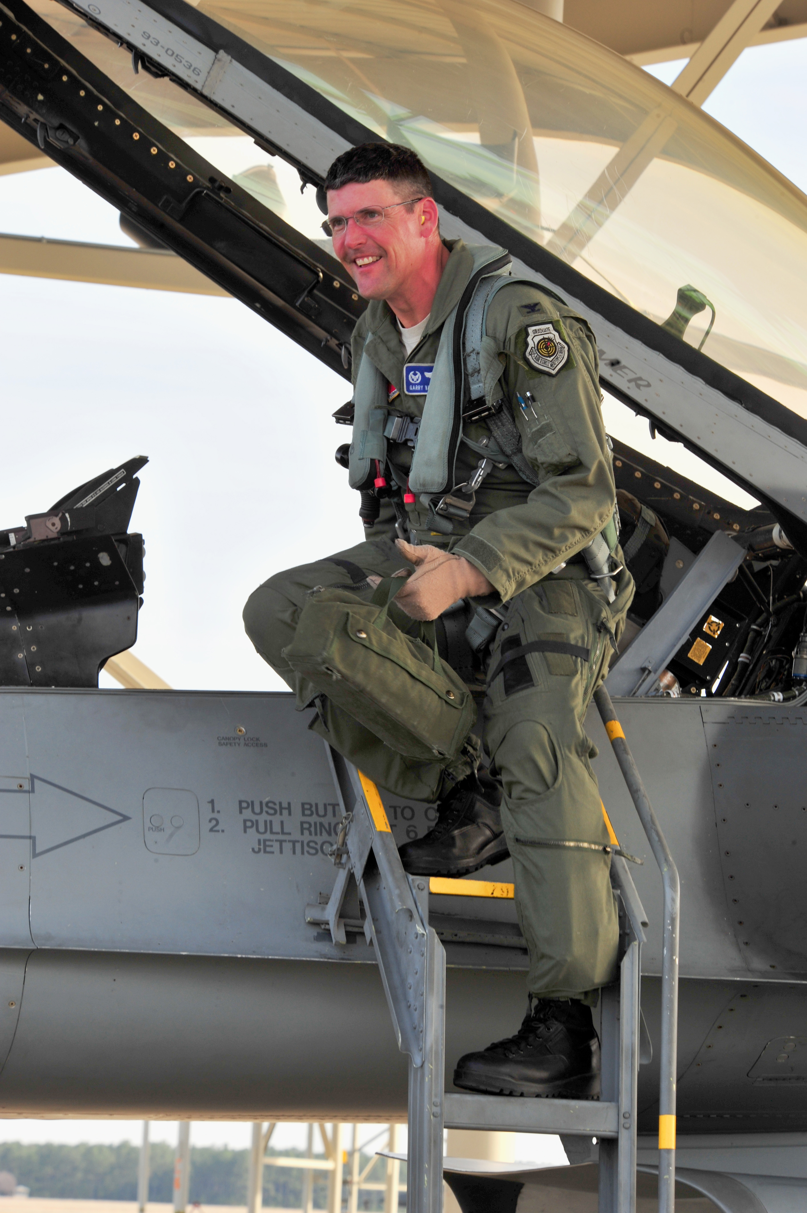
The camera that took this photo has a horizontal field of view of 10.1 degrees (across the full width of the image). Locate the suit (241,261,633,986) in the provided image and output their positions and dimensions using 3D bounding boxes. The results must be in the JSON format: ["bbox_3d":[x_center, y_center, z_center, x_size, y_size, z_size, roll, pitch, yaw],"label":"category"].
[{"bbox_3d":[0.050,0.014,7.100,0.620,1.190,0.650,-6,-10,41],"label":"suit"}]

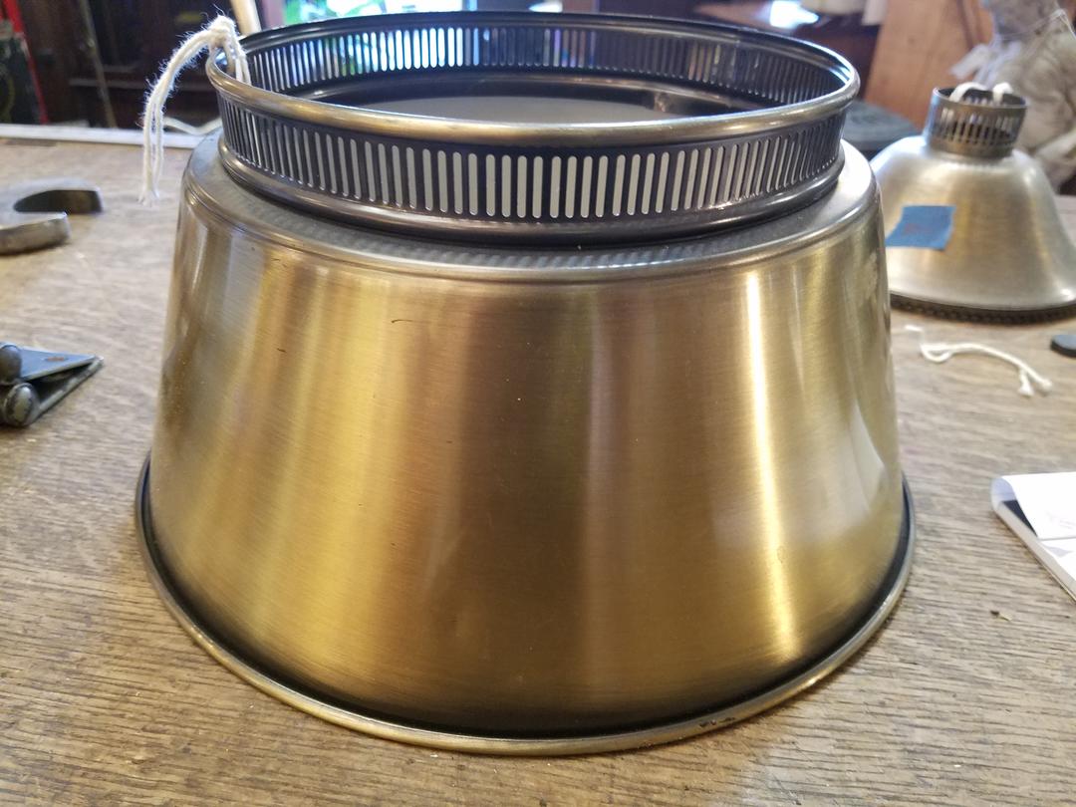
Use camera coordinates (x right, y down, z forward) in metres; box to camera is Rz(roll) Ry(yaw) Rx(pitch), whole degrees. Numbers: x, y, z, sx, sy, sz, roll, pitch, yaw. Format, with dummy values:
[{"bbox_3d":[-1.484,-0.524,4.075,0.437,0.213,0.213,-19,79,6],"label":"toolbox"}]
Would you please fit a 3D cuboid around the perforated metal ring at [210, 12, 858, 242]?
[{"bbox_3d":[-0.002,-0.114,0.299,0.225,0.031,0.225,1,32,-1],"label":"perforated metal ring"}]

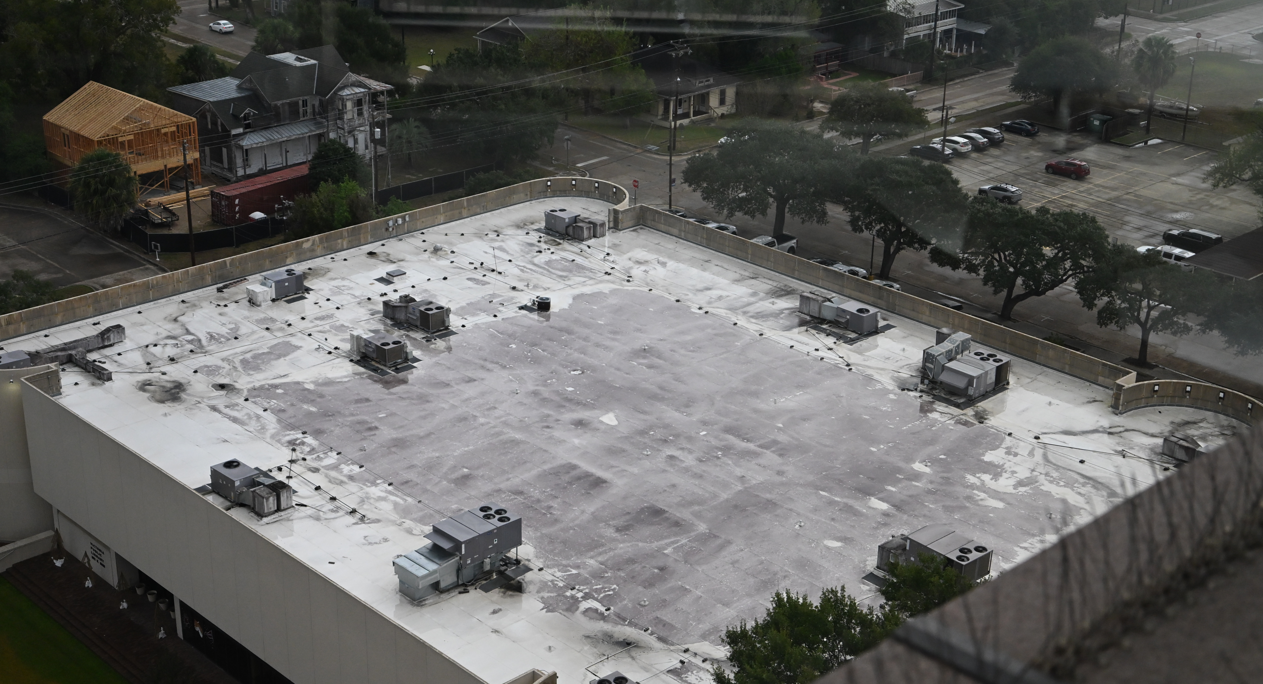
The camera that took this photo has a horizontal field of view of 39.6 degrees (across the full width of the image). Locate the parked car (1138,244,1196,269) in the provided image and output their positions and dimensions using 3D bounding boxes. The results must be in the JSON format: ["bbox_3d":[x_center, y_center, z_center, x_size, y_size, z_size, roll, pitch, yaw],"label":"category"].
[{"bbox_3d":[46.664,-7.462,154.008,2.000,1.880,5.200,-19,30,-40],"label":"parked car"}]

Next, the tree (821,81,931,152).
[{"bbox_3d":[24.984,-22.928,181.074,10.800,7.200,10.800,1,22,0],"label":"tree"}]

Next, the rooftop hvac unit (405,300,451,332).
[{"bbox_3d":[-12.916,-1.648,111.691,1.460,1.250,2.280,-19,30,-40],"label":"rooftop hvac unit"}]

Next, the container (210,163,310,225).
[{"bbox_3d":[-32.588,-13.584,160.280,2.440,2.800,12.190,19,28,36],"label":"container"}]

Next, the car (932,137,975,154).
[{"bbox_3d":[34.050,-21.085,186.725,1.840,1.670,4.600,-19,30,-40],"label":"car"}]

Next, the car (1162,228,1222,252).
[{"bbox_3d":[50.675,-9.332,158.718,2.000,1.860,5.100,-19,30,-40],"label":"car"}]

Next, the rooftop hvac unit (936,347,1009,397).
[{"bbox_3d":[20.282,2.058,103.765,4.060,1.520,2.200,-19,30,-40],"label":"rooftop hvac unit"}]

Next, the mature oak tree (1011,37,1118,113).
[{"bbox_3d":[49.209,-30.227,200.150,12.200,9.000,12.000,1,23,0],"label":"mature oak tree"}]

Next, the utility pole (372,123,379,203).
[{"bbox_3d":[-23.599,-16.728,161.252,0.400,9.200,0.400,1,22,0],"label":"utility pole"}]

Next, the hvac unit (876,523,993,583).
[{"bbox_3d":[14.476,10.285,83.837,2.850,1.440,4.250,-19,30,-40],"label":"hvac unit"}]

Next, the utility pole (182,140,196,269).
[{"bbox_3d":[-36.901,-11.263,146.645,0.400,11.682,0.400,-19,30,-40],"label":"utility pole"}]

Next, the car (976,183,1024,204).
[{"bbox_3d":[36.595,-14.754,174.016,1.820,1.580,4.400,-19,30,-40],"label":"car"}]

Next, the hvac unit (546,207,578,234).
[{"bbox_3d":[-5.182,-9.040,131.929,1.429,1.275,2.295,-19,30,-40],"label":"hvac unit"}]

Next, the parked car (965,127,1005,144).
[{"bbox_3d":[38.631,-22.770,192.059,1.850,1.650,4.600,-19,30,-40],"label":"parked car"}]

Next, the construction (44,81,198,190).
[{"bbox_3d":[-50.115,-20.073,172.603,10.600,9.400,10.400,-19,30,-40],"label":"construction"}]

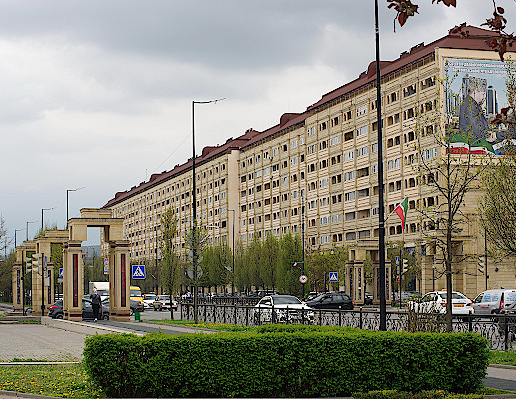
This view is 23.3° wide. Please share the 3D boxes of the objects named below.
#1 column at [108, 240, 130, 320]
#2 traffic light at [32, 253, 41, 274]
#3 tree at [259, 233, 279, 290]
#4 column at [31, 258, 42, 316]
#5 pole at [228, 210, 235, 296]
[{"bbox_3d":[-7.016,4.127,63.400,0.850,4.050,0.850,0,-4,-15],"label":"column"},{"bbox_3d":[-11.513,3.331,65.000,0.420,1.000,0.380,0,-4,-15],"label":"traffic light"},{"bbox_3d":[1.261,8.047,150.000,2.500,8.200,2.500,-1,-4,0],"label":"tree"},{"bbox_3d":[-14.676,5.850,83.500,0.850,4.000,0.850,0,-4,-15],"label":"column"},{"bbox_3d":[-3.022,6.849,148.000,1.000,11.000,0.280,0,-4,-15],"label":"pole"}]

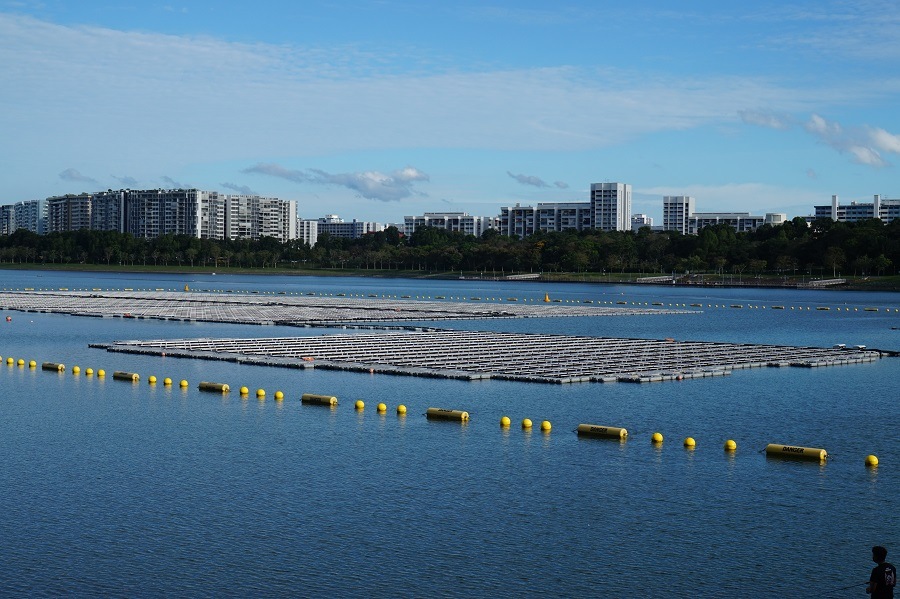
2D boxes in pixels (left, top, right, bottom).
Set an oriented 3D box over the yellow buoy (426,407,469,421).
[{"bbox_3d":[-0.097,5.009,61.747,0.433,0.433,2.131,-1,2,-44],"label":"yellow buoy"}]

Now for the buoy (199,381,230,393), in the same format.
[{"bbox_3d":[-12.412,4.617,74.879,0.433,0.433,2.131,-1,2,-44],"label":"buoy"}]

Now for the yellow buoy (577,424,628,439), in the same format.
[{"bbox_3d":[5.970,5.190,55.798,0.433,0.433,2.131,-1,2,-44],"label":"yellow buoy"}]

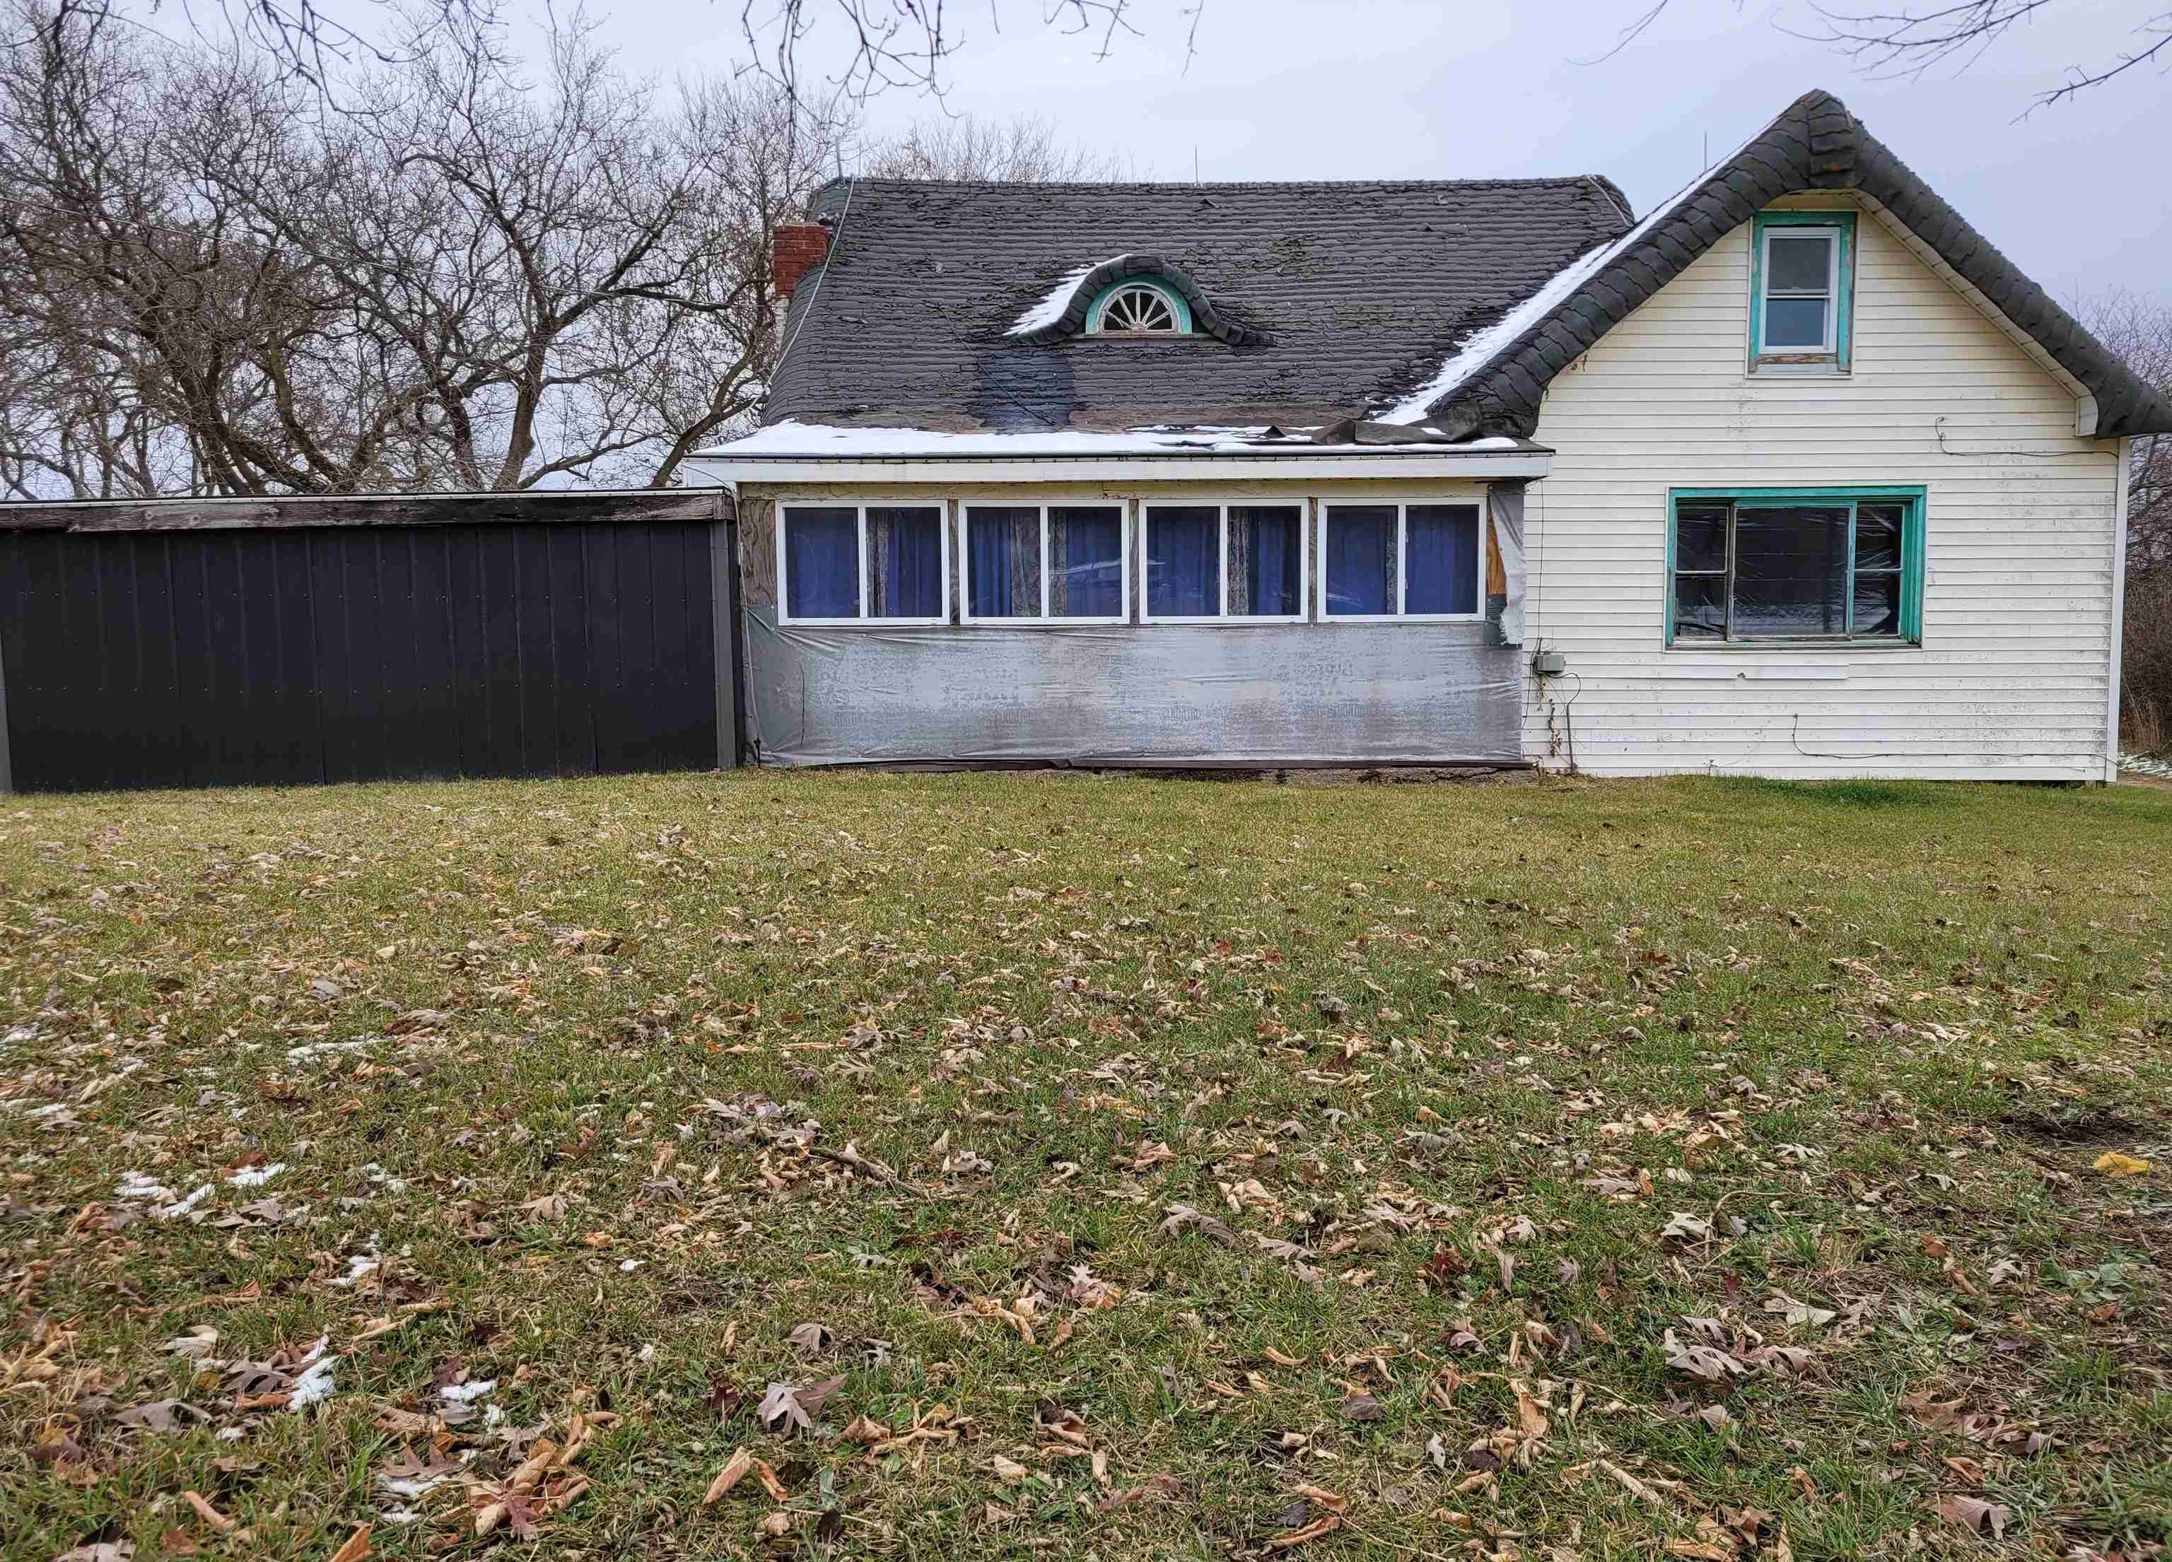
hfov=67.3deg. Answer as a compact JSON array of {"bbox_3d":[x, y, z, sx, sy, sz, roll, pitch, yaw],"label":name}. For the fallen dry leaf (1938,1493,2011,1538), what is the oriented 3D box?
[{"bbox_3d":[1.175,0.974,2.160,0.090,0.034,0.055,2,6,23],"label":"fallen dry leaf"}]

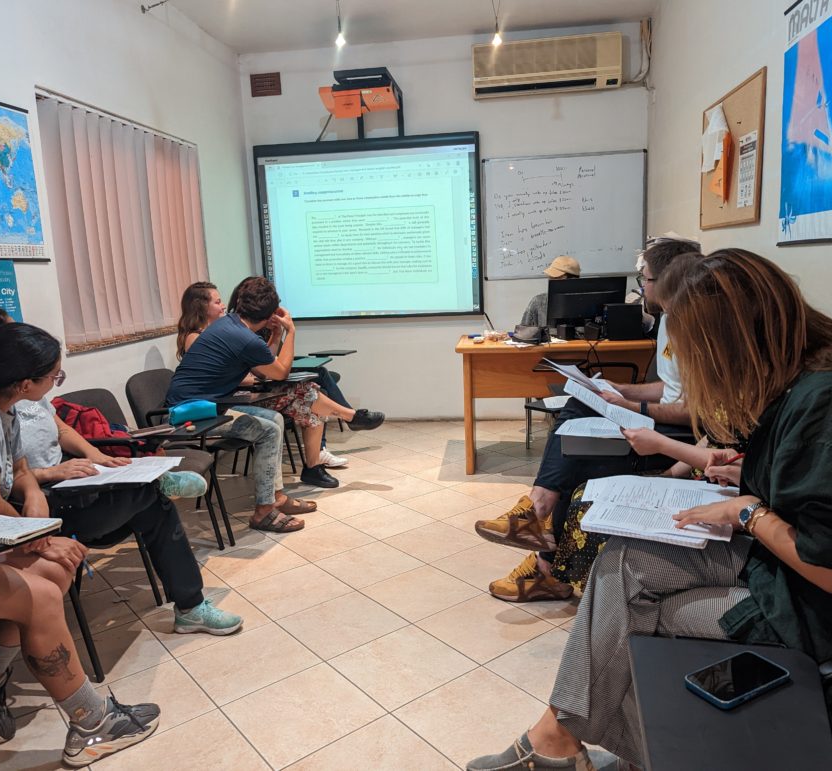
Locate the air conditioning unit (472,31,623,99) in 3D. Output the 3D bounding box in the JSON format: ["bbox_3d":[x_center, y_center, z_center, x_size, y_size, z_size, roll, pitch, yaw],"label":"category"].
[{"bbox_3d":[0.917,-2.238,4.984,1.028,0.325,0.200,-1,10,8],"label":"air conditioning unit"}]

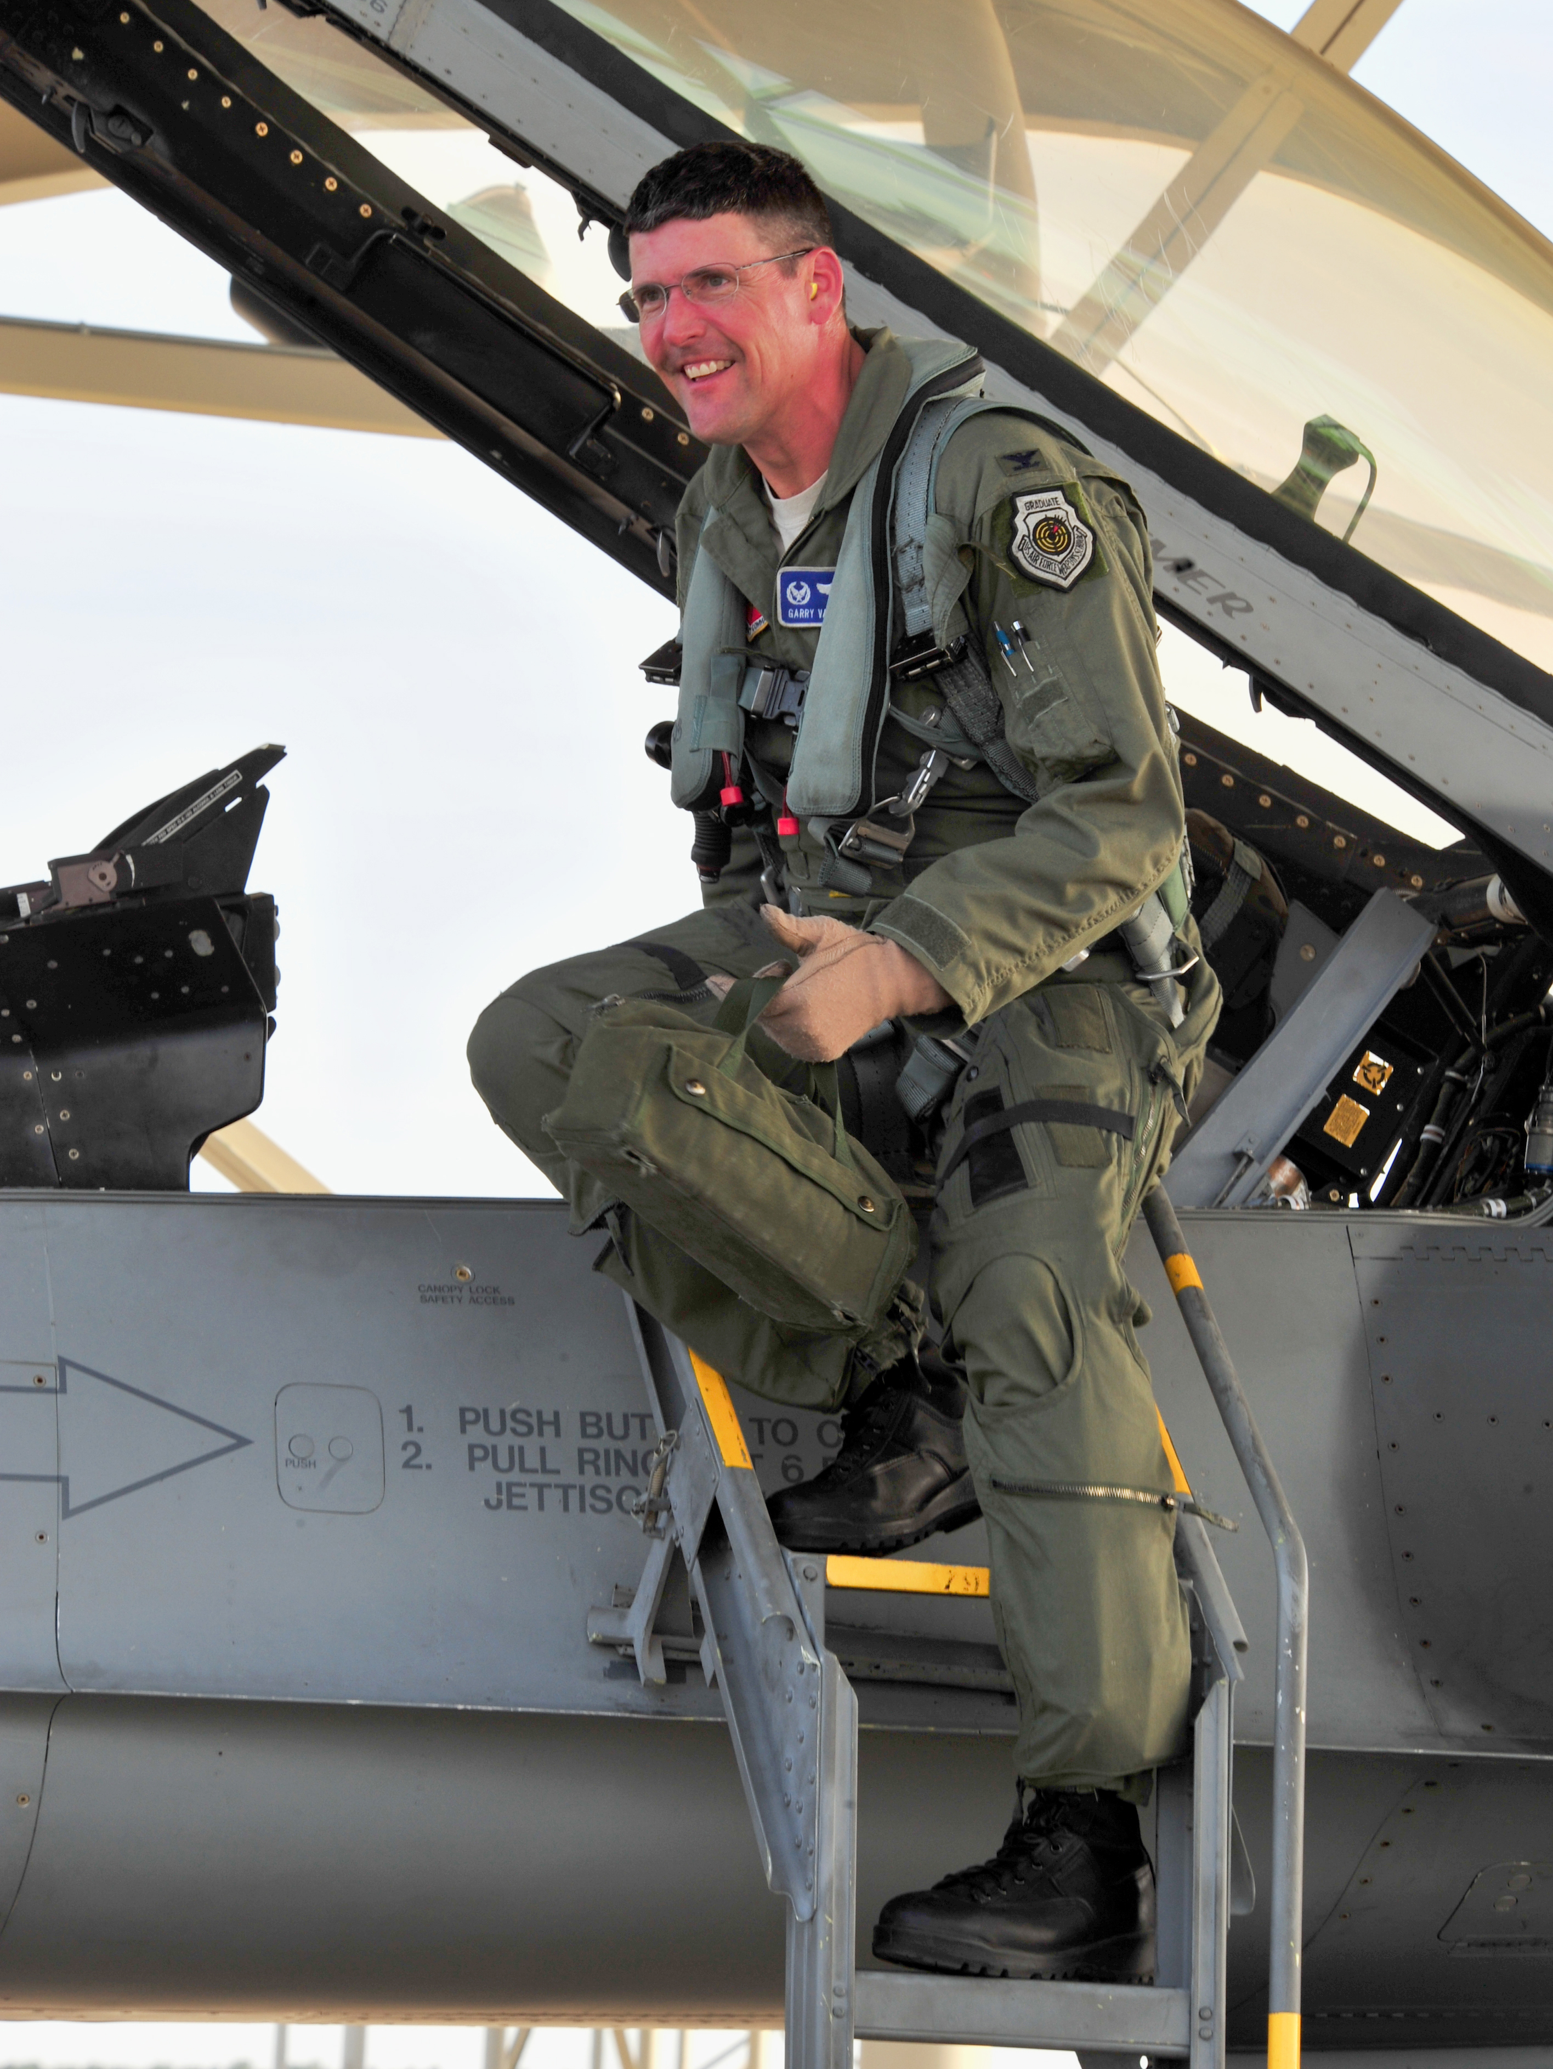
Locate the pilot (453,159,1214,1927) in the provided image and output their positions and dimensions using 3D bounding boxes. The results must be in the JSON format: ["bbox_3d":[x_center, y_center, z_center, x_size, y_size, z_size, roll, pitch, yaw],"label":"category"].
[{"bbox_3d":[0.050,0.024,7.100,0.630,1.480,0.680,-6,-10,41],"label":"pilot"}]

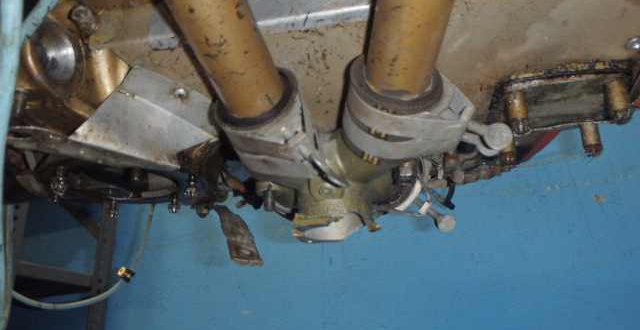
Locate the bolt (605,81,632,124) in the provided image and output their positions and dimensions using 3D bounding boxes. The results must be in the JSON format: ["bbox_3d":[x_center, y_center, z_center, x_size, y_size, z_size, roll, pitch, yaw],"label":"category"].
[{"bbox_3d":[0.255,-0.053,0.442,0.018,0.041,0.018,-5,-23,21],"label":"bolt"}]

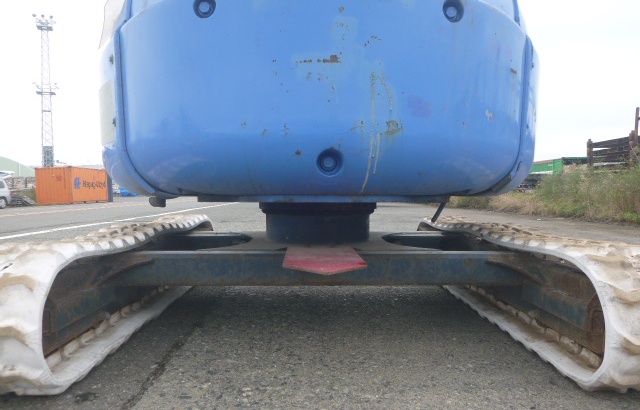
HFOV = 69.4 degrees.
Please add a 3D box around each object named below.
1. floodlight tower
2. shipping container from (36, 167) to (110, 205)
[{"bbox_3d":[-38.659,-13.628,65.403,3.500,26.500,3.300,-2,2,-26],"label":"floodlight tower"},{"bbox_3d":[-18.766,-1.408,35.450,2.438,2.591,6.058,-1,2,-2],"label":"shipping container"}]

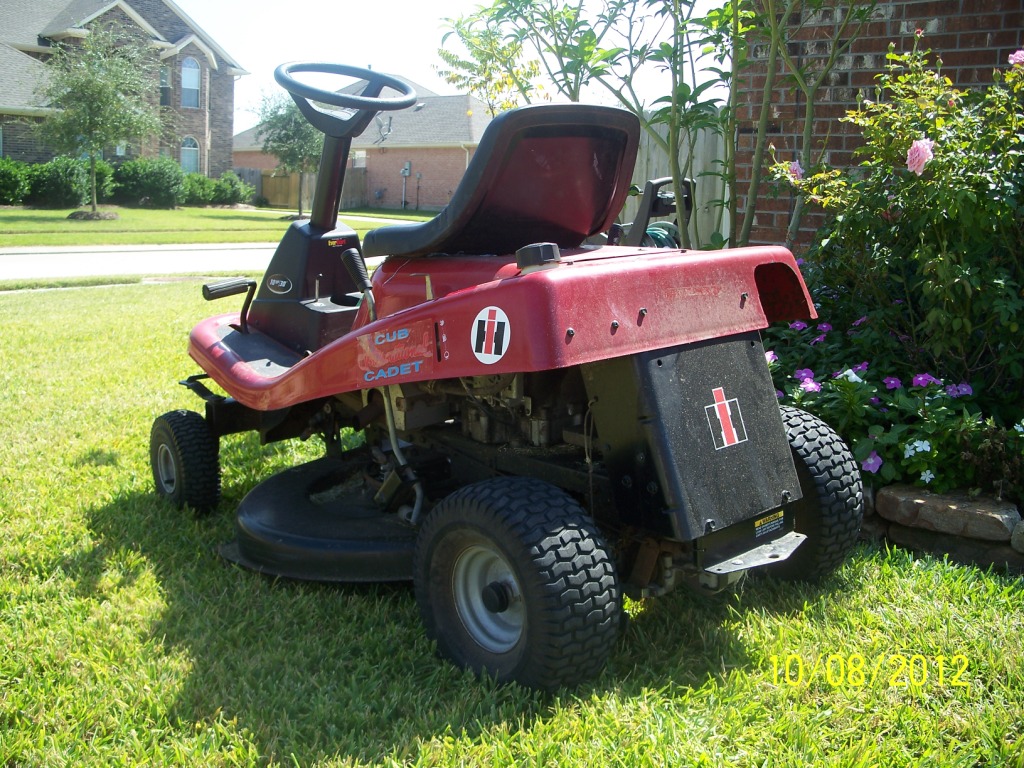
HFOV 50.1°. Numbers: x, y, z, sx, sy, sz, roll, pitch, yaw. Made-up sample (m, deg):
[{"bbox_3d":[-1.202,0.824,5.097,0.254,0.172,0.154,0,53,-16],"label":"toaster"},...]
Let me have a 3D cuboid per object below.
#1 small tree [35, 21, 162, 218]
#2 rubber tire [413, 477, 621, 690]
[{"bbox_3d":[-12.063,-7.556,31.504,3.684,5.296,3.684,1,11,0],"label":"small tree"},{"bbox_3d":[0.004,0.341,1.803,0.165,0.374,0.374,-11,16,-43],"label":"rubber tire"}]

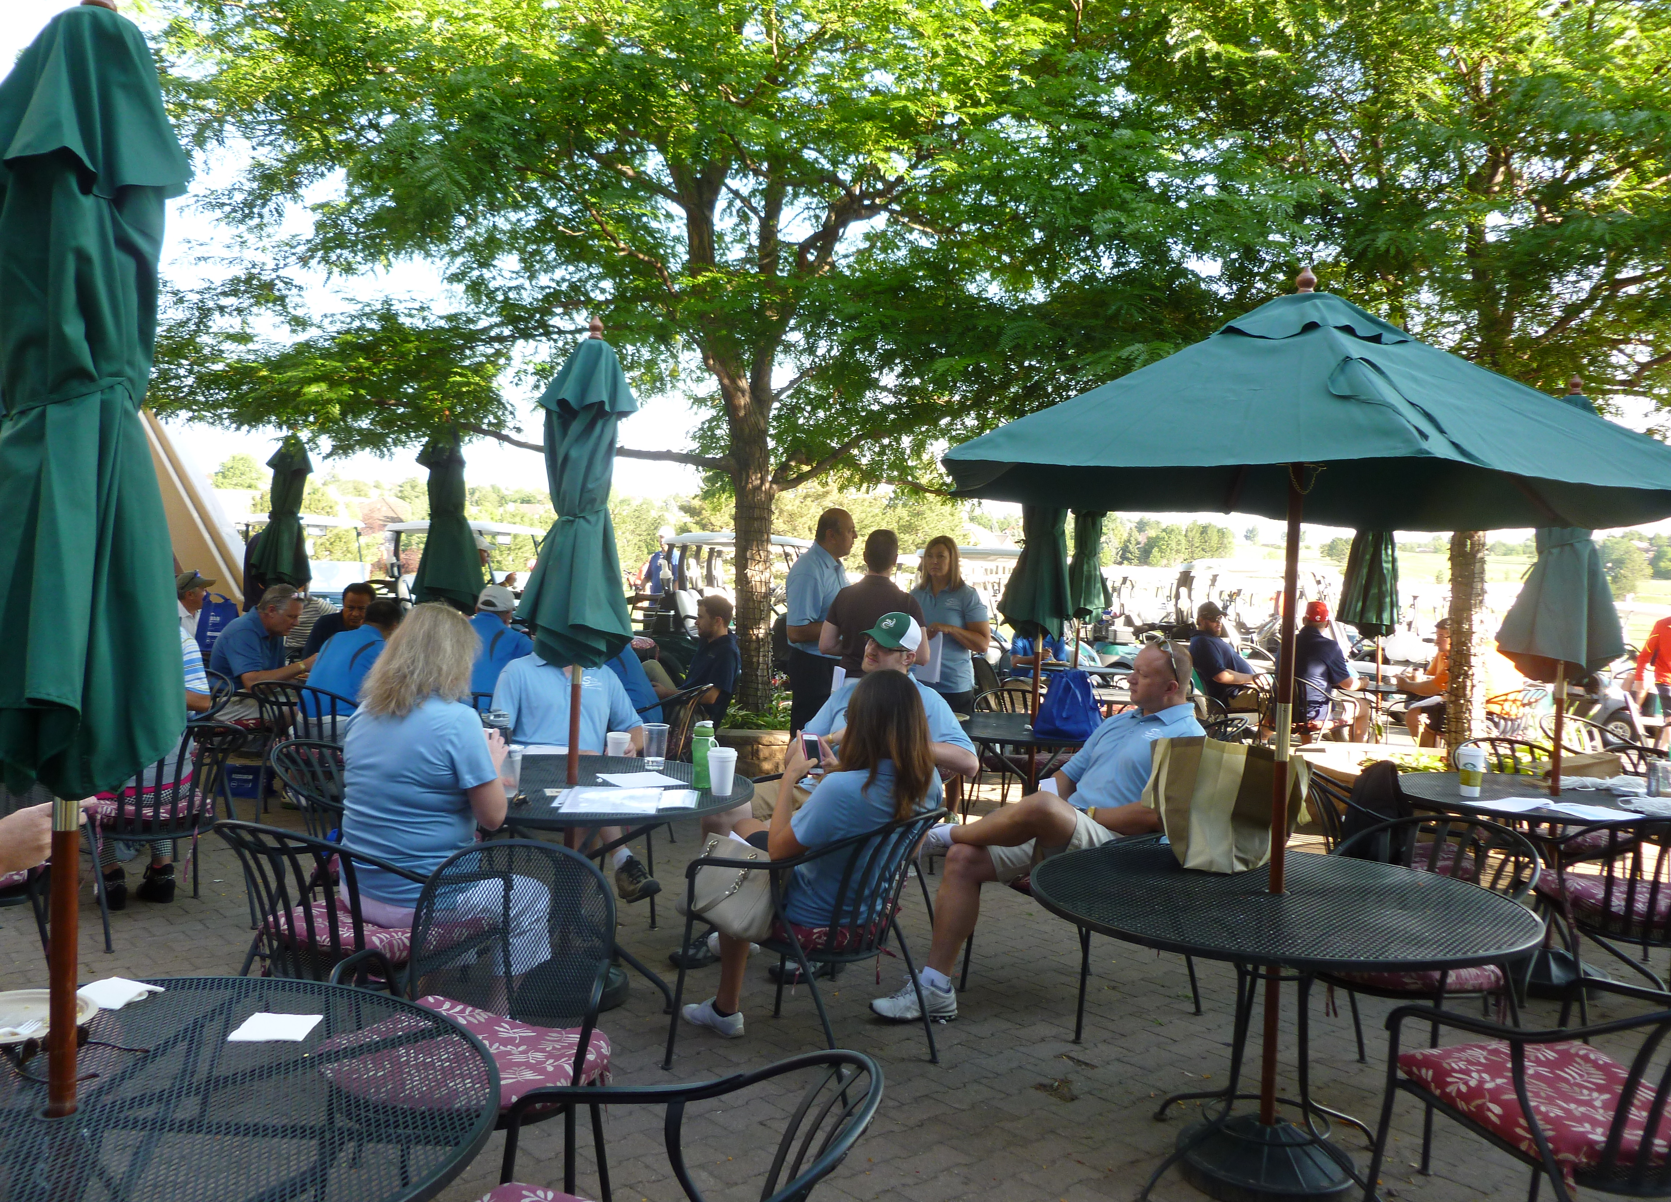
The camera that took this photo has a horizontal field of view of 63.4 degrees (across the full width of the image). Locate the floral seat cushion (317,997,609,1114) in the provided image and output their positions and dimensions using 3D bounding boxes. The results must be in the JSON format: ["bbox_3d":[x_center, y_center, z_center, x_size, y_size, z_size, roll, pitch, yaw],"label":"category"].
[{"bbox_3d":[-0.778,0.955,2.851,0.480,0.060,0.400,2,1,23],"label":"floral seat cushion"}]

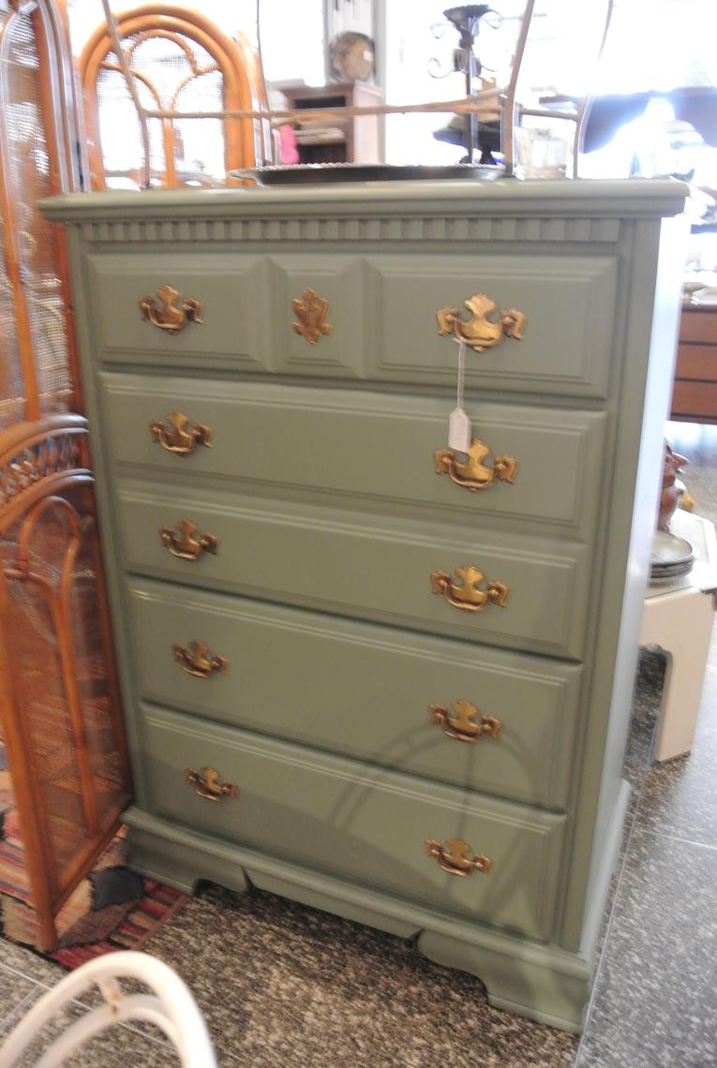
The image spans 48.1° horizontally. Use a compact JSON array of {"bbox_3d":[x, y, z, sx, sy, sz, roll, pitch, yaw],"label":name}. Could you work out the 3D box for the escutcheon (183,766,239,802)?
[{"bbox_3d":[-0.278,0.467,1.499,0.116,0.072,0.025,8,22,23],"label":"escutcheon"}]

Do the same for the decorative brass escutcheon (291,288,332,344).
[{"bbox_3d":[-0.064,-0.293,1.078,0.056,0.072,0.009,9,23,23],"label":"decorative brass escutcheon"}]

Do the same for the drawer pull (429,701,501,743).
[{"bbox_3d":[0.158,0.287,1.220,0.116,0.072,0.025,8,22,23],"label":"drawer pull"}]

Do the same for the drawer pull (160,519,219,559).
[{"bbox_3d":[-0.283,0.014,1.330,0.116,0.072,0.025,8,22,23],"label":"drawer pull"}]

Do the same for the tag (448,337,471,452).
[{"bbox_3d":[0.128,-0.173,1.016,0.027,0.148,0.006,9,23,23],"label":"tag"}]

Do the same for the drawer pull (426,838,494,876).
[{"bbox_3d":[0.157,0.520,1.280,0.112,0.070,0.022,9,23,23],"label":"drawer pull"}]

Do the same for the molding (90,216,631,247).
[{"bbox_3d":[-0.054,-0.398,1.057,0.771,0.029,0.016,9,23,23],"label":"molding"}]

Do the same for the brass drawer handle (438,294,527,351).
[{"bbox_3d":[0.146,-0.258,0.984,0.112,0.071,0.022,9,23,23],"label":"brass drawer handle"}]

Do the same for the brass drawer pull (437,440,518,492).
[{"bbox_3d":[0.150,-0.088,1.048,0.112,0.071,0.022,9,23,23],"label":"brass drawer pull"}]

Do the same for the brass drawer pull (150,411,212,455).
[{"bbox_3d":[-0.285,-0.156,1.267,0.116,0.072,0.025,8,22,23],"label":"brass drawer pull"}]

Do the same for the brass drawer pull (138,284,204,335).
[{"bbox_3d":[-0.288,-0.331,1.193,0.115,0.072,0.025,9,23,22],"label":"brass drawer pull"}]

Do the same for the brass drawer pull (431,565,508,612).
[{"bbox_3d":[0.156,0.079,1.143,0.116,0.072,0.025,8,22,23],"label":"brass drawer pull"}]

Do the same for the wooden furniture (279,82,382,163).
[{"bbox_3d":[-0.119,-1.325,4.351,0.400,1.910,0.345,8,22,23],"label":"wooden furniture"}]

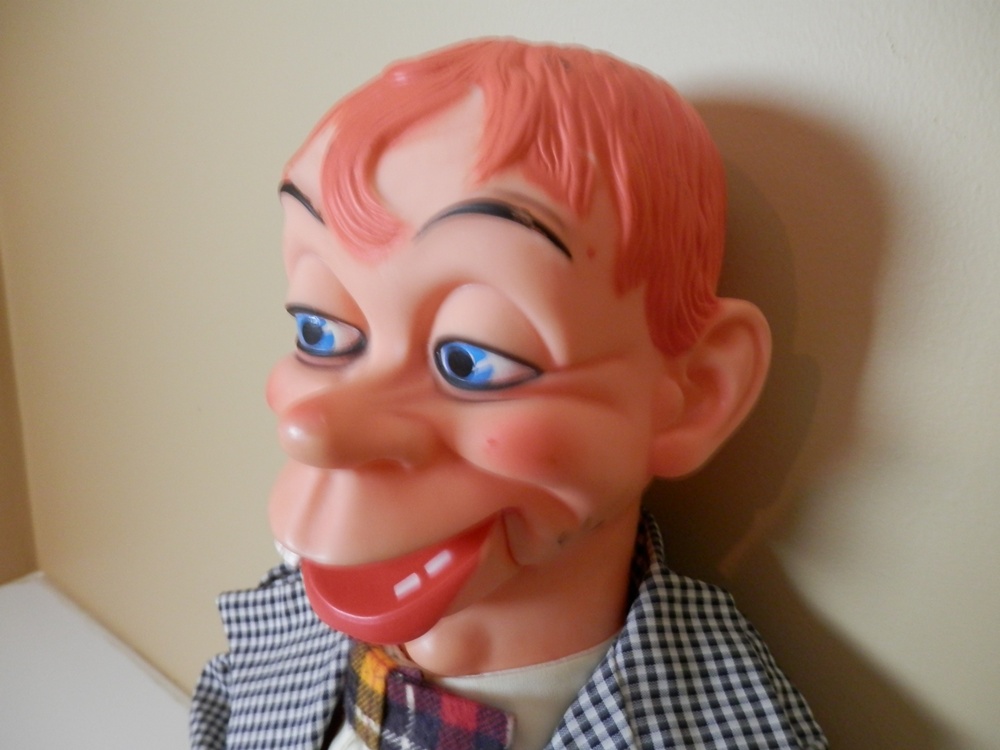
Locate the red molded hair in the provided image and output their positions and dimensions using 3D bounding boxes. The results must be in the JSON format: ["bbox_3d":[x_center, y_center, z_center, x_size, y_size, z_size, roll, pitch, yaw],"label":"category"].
[{"bbox_3d":[0.018,-0.048,0.250,0.116,0.106,0.147,17,19,32],"label":"red molded hair"}]

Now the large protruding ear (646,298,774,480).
[{"bbox_3d":[0.068,0.008,0.233,0.036,0.055,0.023,1,17,-16],"label":"large protruding ear"}]

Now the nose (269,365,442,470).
[{"bbox_3d":[-0.037,0.010,0.191,0.034,0.029,0.038,17,19,32],"label":"nose"}]

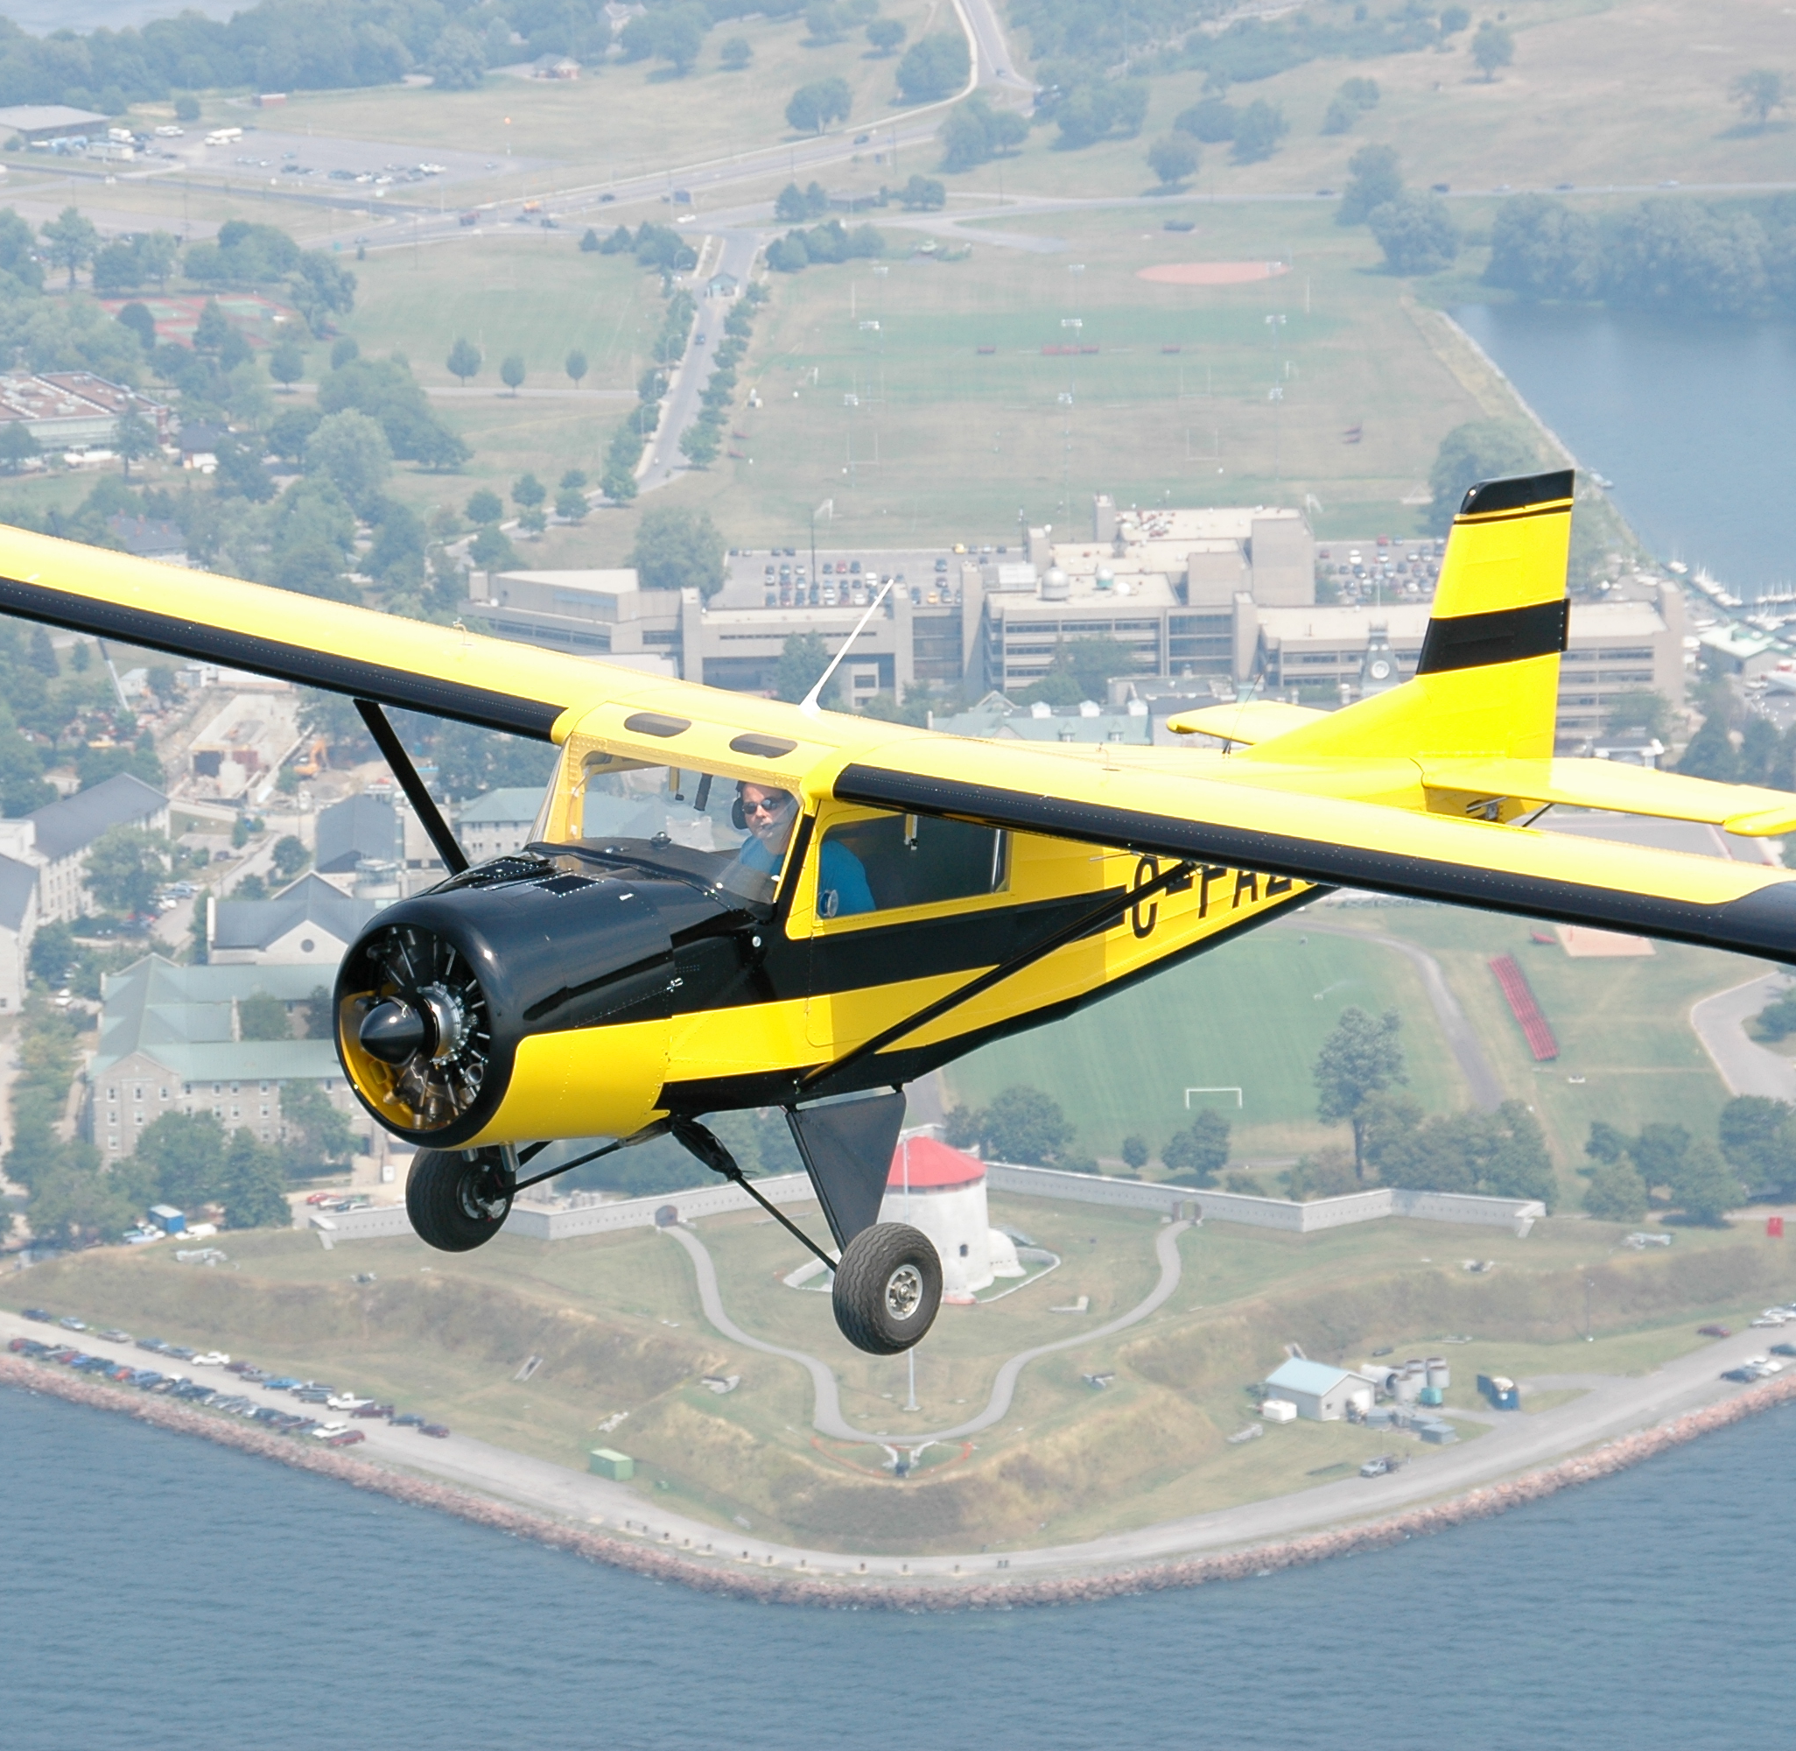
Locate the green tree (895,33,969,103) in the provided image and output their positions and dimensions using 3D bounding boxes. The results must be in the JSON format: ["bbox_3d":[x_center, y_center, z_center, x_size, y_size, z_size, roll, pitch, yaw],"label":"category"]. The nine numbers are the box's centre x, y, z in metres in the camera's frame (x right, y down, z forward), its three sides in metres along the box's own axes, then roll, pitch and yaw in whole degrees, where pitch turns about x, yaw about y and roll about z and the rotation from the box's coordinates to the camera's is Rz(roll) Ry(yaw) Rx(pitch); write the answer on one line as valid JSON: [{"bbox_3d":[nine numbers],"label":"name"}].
[{"bbox_3d":[8.214,-194.263,2164.356,17.850,15.650,17.310,-2,13,0],"label":"green tree"}]

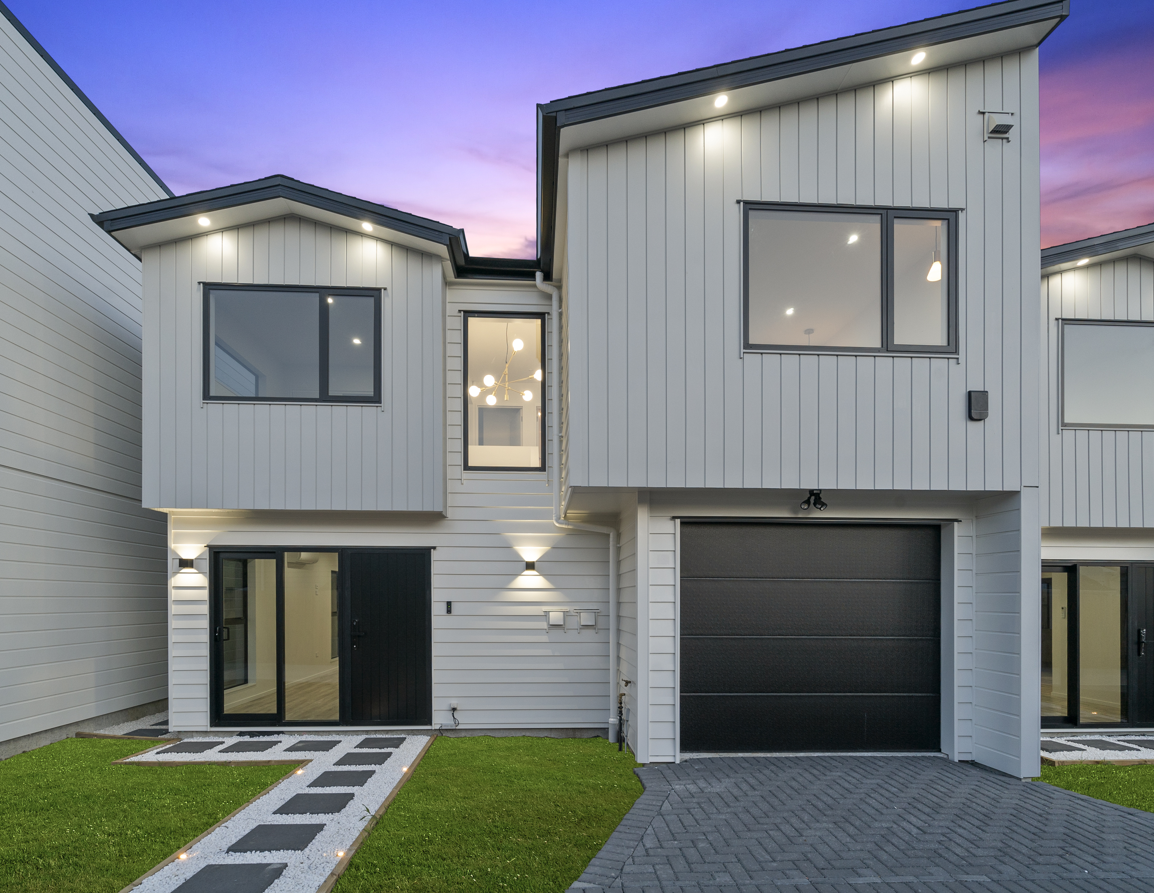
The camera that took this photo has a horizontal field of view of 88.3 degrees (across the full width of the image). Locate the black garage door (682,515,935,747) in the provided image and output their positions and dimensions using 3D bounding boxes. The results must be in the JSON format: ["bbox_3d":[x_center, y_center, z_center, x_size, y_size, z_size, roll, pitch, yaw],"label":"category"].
[{"bbox_3d":[2.130,1.745,5.460,2.450,2.100,0.050,0,0,-3],"label":"black garage door"}]

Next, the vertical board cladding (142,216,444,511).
[{"bbox_3d":[-2.860,-0.850,6.040,2.980,2.980,0.060,0,0,-3],"label":"vertical board cladding"}]

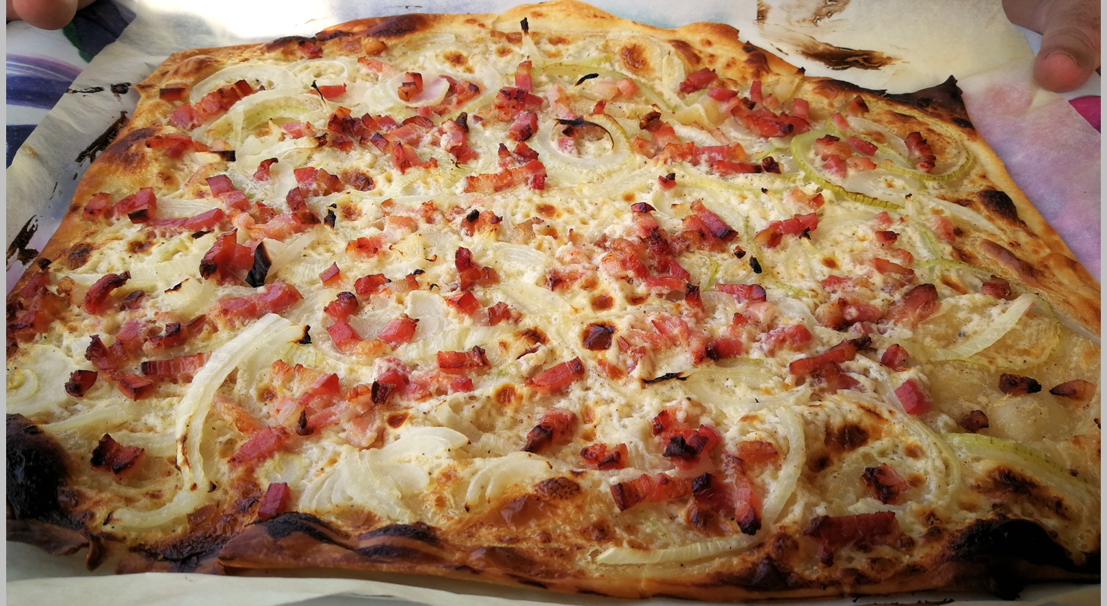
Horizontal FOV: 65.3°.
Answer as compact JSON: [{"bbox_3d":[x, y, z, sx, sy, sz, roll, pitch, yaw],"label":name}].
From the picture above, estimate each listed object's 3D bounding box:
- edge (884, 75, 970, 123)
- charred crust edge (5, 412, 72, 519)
[{"bbox_3d":[0.153,-0.084,0.355,0.034,0.013,0.018,2,43,2],"label":"edge"},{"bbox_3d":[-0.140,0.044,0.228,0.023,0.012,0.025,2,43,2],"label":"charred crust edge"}]

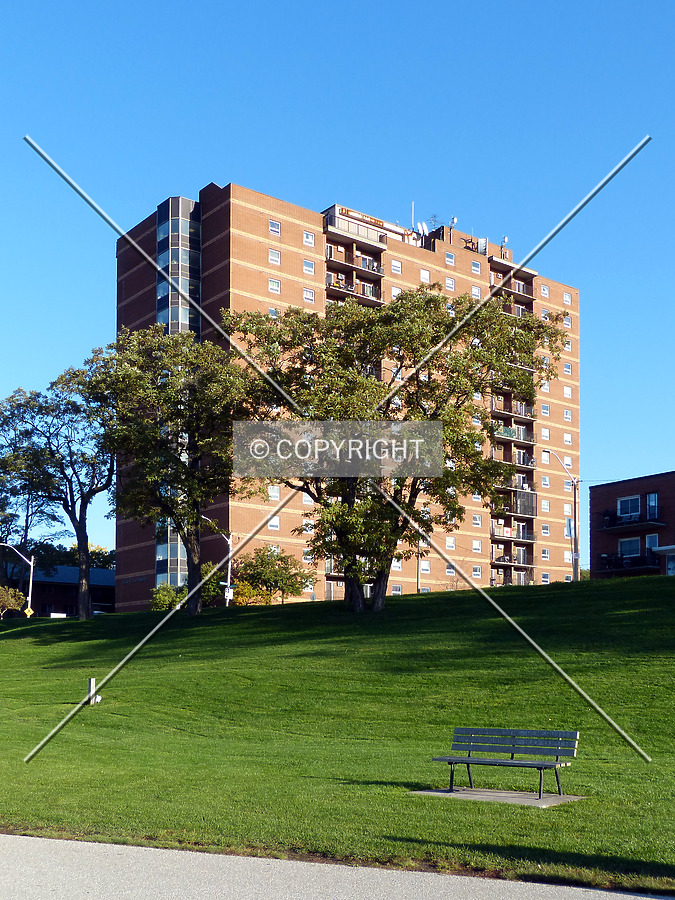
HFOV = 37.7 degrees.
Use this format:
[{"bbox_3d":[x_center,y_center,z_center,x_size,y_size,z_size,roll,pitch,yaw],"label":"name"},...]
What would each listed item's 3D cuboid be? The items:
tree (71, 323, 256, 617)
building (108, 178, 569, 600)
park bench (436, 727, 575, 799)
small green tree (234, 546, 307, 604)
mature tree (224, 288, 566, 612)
[{"bbox_3d":[-8.603,1.037,50.000,9.200,14.000,8.800,0,-10,0],"label":"tree"},{"bbox_3d":[3.725,-1.123,110.390,52.820,40.310,19.180,9,-14,-42],"label":"building"},{"bbox_3d":[2.194,4.106,13.005,1.830,0.803,0.655,-10,-15,38],"label":"park bench"},{"bbox_3d":[-5.357,10.075,79.000,5.600,4.800,5.200,0,-10,0],"label":"small green tree"},{"bbox_3d":[2.935,0.025,50.000,16.500,15.800,14.500,0,-10,0],"label":"mature tree"}]

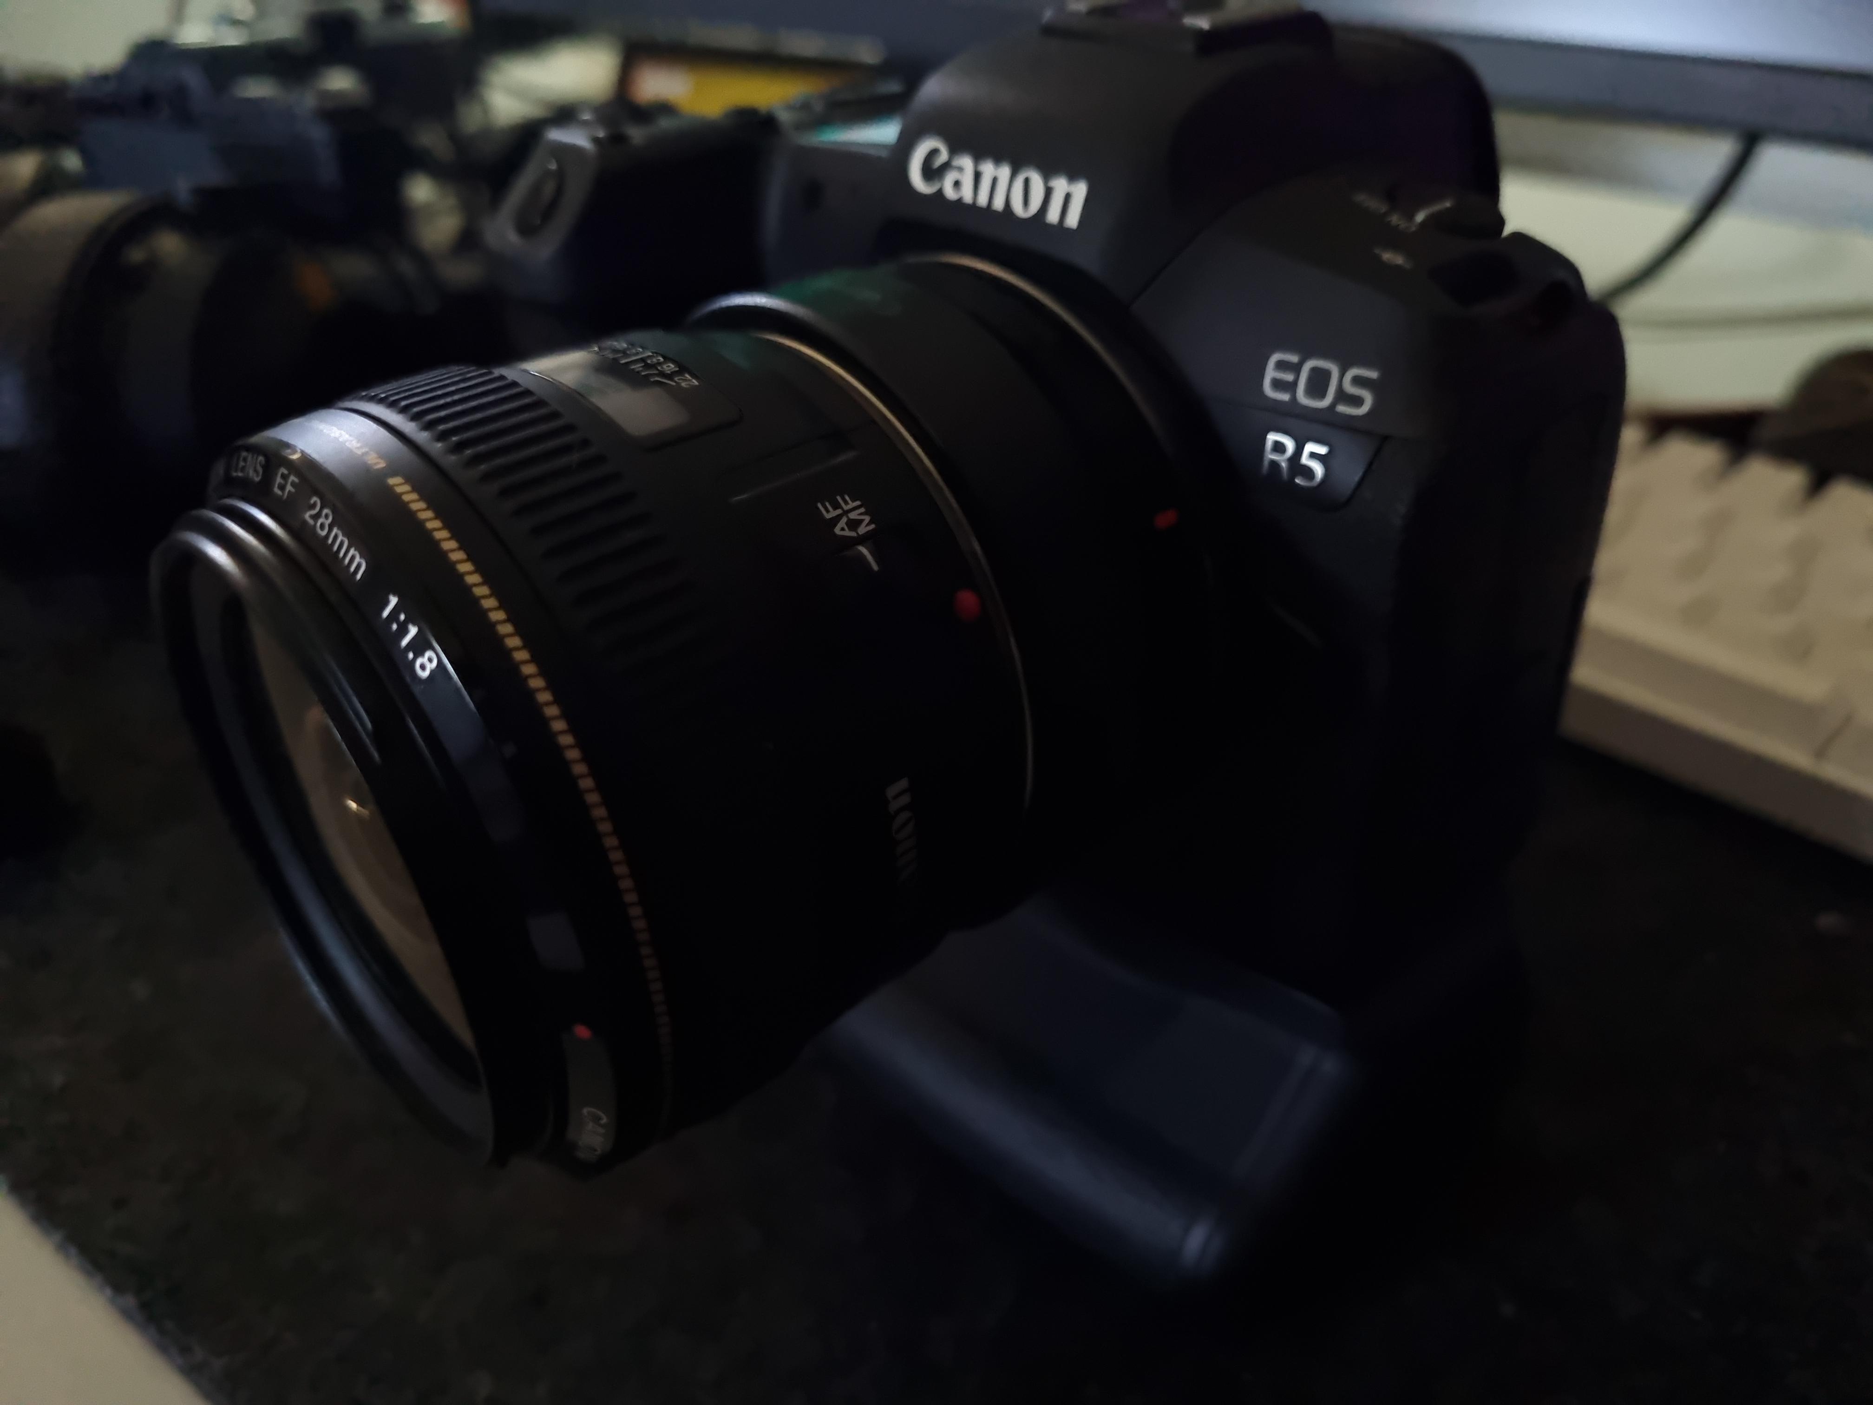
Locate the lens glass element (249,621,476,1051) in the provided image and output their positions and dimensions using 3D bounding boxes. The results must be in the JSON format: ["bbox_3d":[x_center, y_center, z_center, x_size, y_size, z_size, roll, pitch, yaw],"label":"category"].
[{"bbox_3d":[-0.049,0.011,0.126,0.010,0.048,0.048,-28,41,-34],"label":"lens glass element"}]

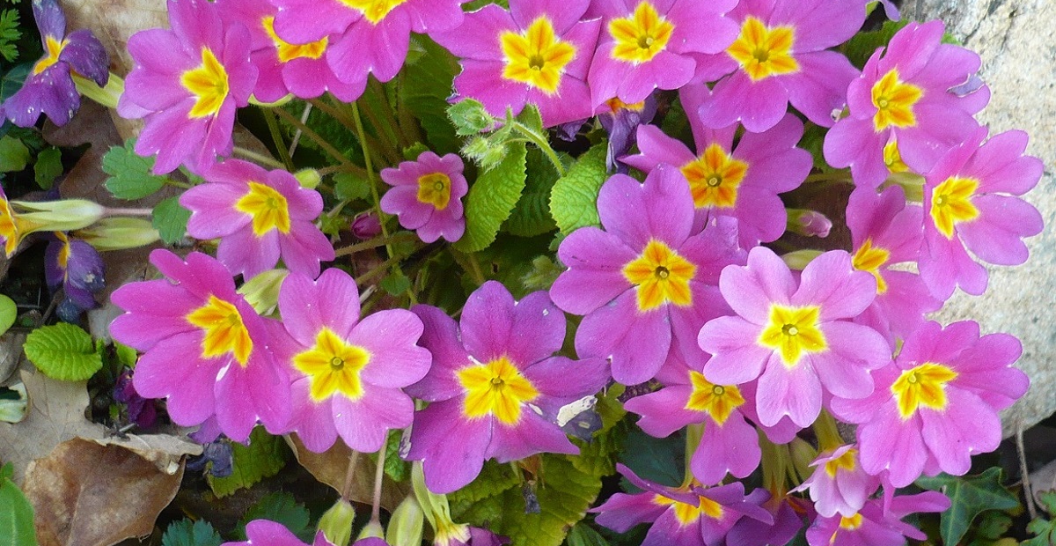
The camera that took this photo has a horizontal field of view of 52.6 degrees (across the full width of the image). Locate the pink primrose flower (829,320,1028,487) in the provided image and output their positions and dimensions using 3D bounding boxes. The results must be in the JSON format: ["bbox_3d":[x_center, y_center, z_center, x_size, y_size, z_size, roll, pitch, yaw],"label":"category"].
[{"bbox_3d":[0.098,0.032,0.262,0.048,0.041,0.018,-8,12,-7],"label":"pink primrose flower"}]

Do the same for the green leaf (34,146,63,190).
[{"bbox_3d":[-0.135,-0.029,0.300,0.009,0.004,0.013,5,73,2],"label":"green leaf"}]

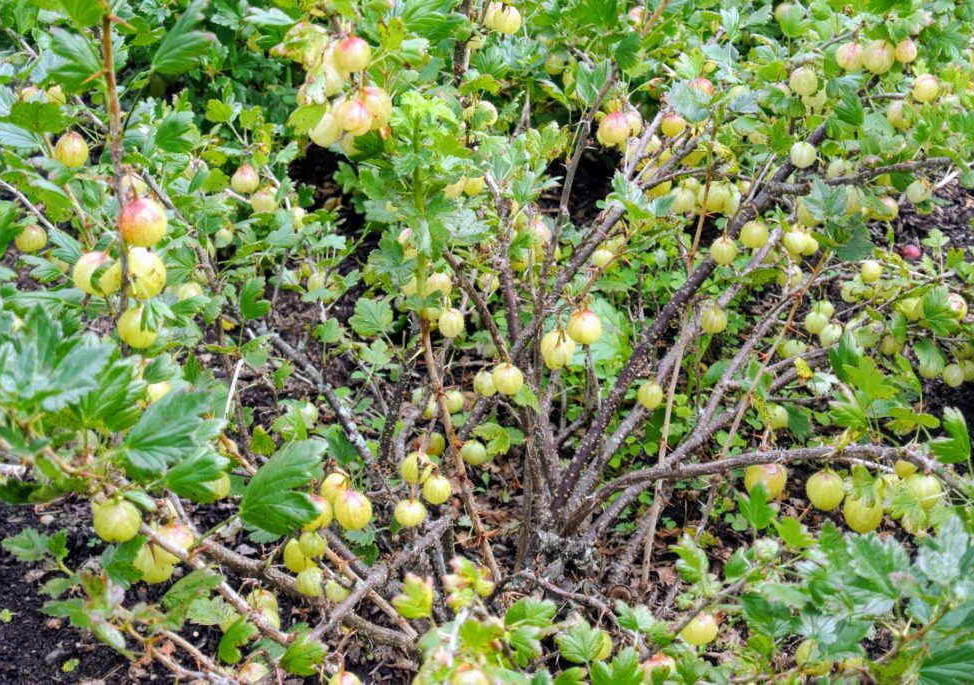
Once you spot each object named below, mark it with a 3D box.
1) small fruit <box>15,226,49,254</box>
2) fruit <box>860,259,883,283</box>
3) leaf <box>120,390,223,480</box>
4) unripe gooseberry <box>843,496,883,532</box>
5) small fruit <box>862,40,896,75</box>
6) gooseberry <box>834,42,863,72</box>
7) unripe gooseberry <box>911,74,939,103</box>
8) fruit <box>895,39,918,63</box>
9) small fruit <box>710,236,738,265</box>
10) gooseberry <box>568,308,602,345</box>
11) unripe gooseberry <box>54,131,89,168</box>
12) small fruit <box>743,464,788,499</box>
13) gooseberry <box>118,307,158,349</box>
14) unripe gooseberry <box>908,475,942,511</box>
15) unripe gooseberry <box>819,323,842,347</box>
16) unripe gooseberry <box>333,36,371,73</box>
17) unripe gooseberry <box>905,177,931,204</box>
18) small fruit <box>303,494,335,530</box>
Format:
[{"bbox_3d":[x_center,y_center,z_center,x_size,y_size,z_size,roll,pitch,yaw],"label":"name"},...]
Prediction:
[{"bbox_3d":[-0.292,-0.067,1.480,0.021,0.018,0.021,0,25,0],"label":"small fruit"},{"bbox_3d":[0.290,-0.054,1.740,0.016,0.017,0.016,0,25,0],"label":"fruit"},{"bbox_3d":[-0.147,0.043,1.080,0.048,0.015,0.050,-2,46,-11],"label":"leaf"},{"bbox_3d":[0.189,0.085,1.160,0.020,0.021,0.020,0,24,0],"label":"unripe gooseberry"},{"bbox_3d":[0.248,-0.180,1.460,0.021,0.022,0.021,0,25,0],"label":"small fruit"},{"bbox_3d":[0.254,-0.200,1.620,0.020,0.021,0.020,0,28,0],"label":"gooseberry"},{"bbox_3d":[0.310,-0.179,1.630,0.018,0.020,0.018,0,25,0],"label":"unripe gooseberry"},{"bbox_3d":[0.280,-0.195,1.540,0.015,0.016,0.015,0,24,0],"label":"fruit"},{"bbox_3d":[0.168,-0.065,1.640,0.019,0.020,0.019,0,28,0],"label":"small fruit"},{"bbox_3d":[0.061,-0.010,1.440,0.021,0.022,0.021,0,28,0],"label":"gooseberry"},{"bbox_3d":[-0.225,-0.104,1.250,0.018,0.020,0.018,0,24,0],"label":"unripe gooseberry"},{"bbox_3d":[0.155,0.076,1.280,0.023,0.022,0.023,0,25,0],"label":"small fruit"},{"bbox_3d":[-0.173,-0.007,1.140,0.019,0.021,0.019,0,24,0],"label":"gooseberry"},{"bbox_3d":[0.232,0.079,1.220,0.018,0.020,0.018,0,24,0],"label":"unripe gooseberry"},{"bbox_3d":[0.253,-0.006,1.700,0.016,0.018,0.016,0,25,0],"label":"unripe gooseberry"},{"bbox_3d":[-0.078,-0.166,1.330,0.021,0.021,0.021,0,25,0],"label":"unripe gooseberry"},{"bbox_3d":[0.308,-0.108,1.650,0.018,0.018,0.018,0,25,0],"label":"unripe gooseberry"},{"bbox_3d":[-0.100,0.101,1.360,0.019,0.021,0.019,0,28,0],"label":"small fruit"}]

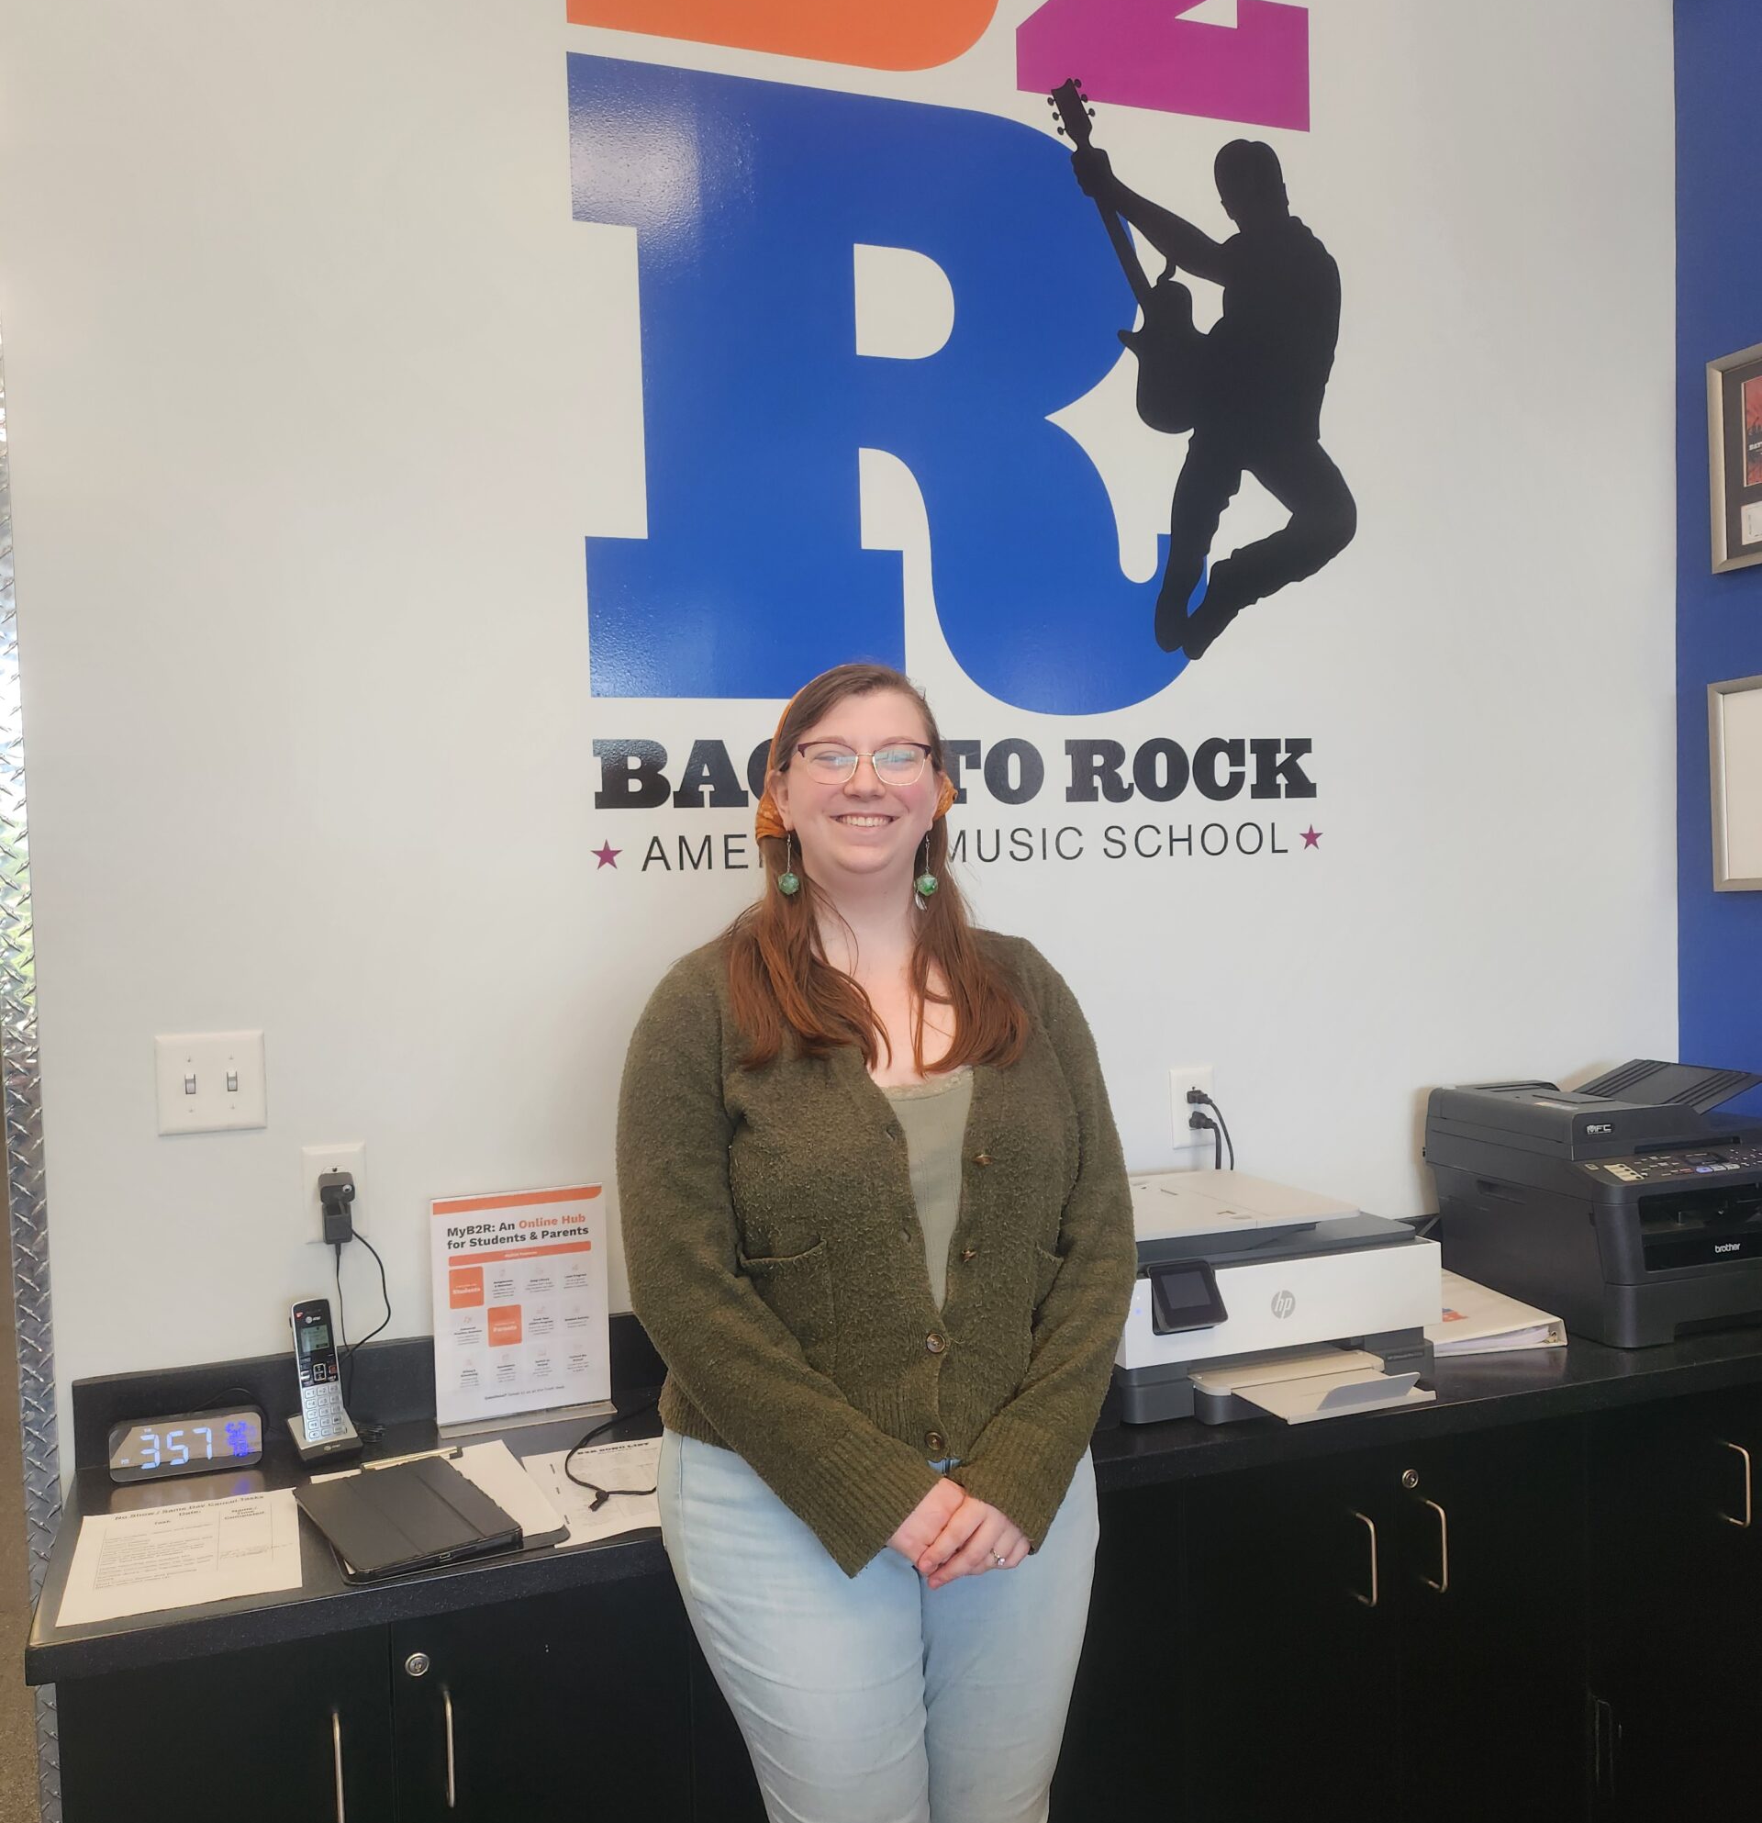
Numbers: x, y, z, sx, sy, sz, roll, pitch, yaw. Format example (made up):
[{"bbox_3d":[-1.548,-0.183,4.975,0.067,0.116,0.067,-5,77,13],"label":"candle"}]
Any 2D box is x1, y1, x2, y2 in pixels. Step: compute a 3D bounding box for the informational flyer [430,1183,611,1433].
[{"bbox_3d":[-0.449,0.490,2.047,0.215,0.278,0.020,-1,-4,-23],"label":"informational flyer"}]

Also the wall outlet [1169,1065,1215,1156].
[{"bbox_3d":[0.464,0.291,2.411,0.071,0.117,0.010,-2,2,-19],"label":"wall outlet"}]

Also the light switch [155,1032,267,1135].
[{"bbox_3d":[-0.804,0.206,1.958,0.118,0.118,0.015,-2,2,-19],"label":"light switch"}]

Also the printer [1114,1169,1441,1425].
[{"bbox_3d":[0.483,0.495,2.127,0.460,0.226,0.460,-2,2,-19],"label":"printer"}]

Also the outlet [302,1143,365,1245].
[{"bbox_3d":[-0.673,0.348,2.011,0.072,0.118,0.010,-2,2,-19],"label":"outlet"}]

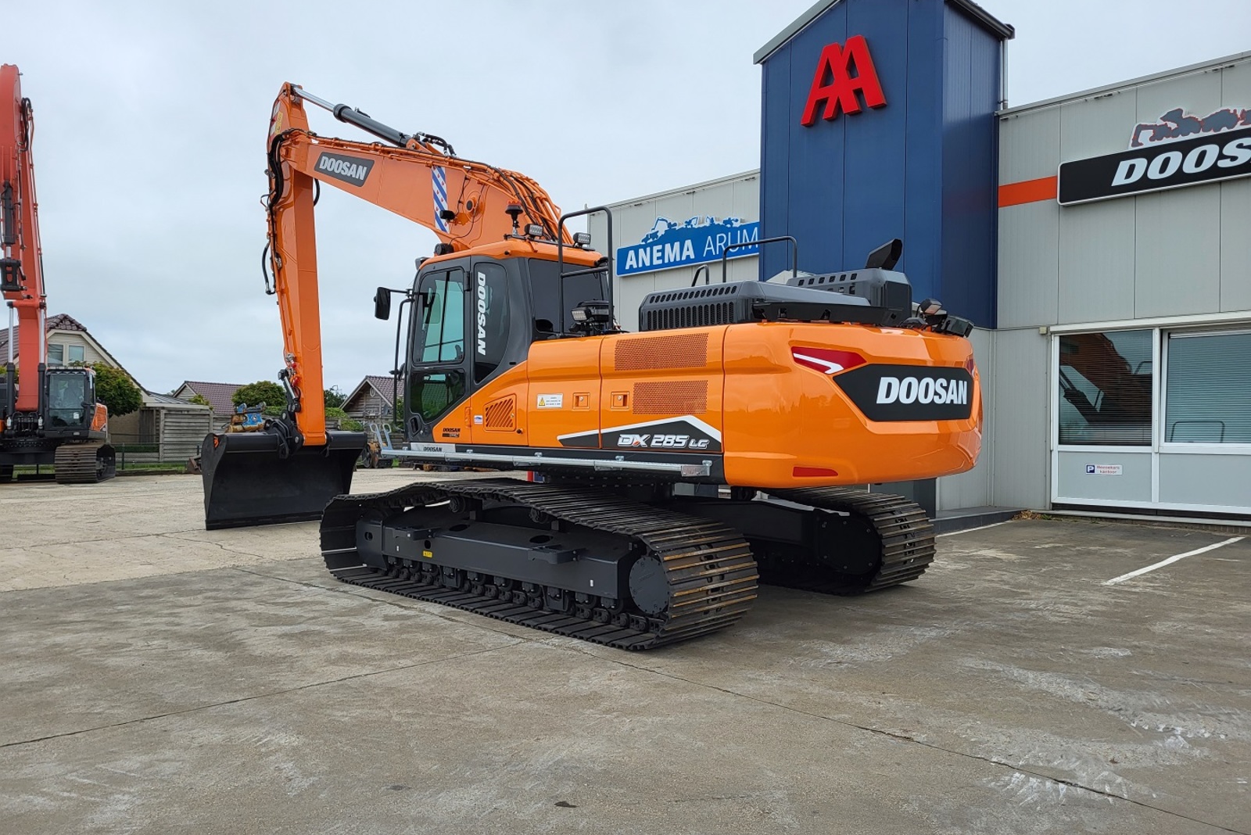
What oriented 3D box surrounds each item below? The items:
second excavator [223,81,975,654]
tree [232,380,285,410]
[{"bbox_3d":[-1.483,-1.632,10.370,3.520,6.420,10.370,0,0,-44],"label":"second excavator"},{"bbox_3d":[-17.400,-0.150,45.000,3.000,3.300,2.900,0,-1,0],"label":"tree"}]

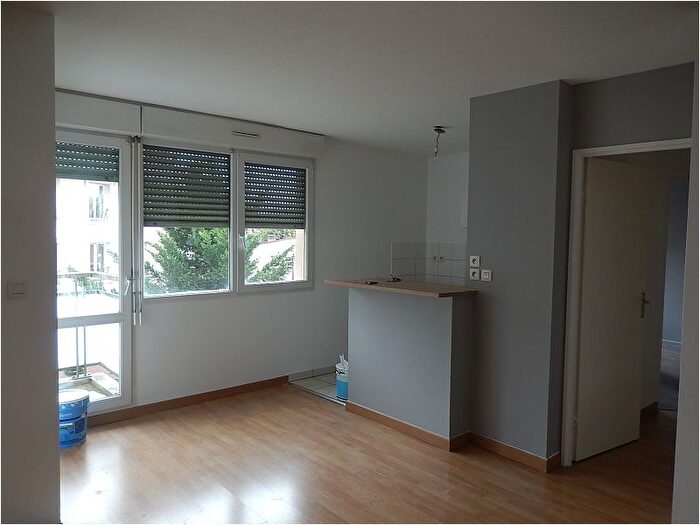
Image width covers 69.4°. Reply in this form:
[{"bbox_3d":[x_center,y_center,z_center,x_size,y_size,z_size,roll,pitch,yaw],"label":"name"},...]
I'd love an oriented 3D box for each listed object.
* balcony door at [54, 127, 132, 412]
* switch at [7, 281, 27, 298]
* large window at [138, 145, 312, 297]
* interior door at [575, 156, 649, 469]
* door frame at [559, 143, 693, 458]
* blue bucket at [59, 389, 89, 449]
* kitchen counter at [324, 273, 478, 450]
[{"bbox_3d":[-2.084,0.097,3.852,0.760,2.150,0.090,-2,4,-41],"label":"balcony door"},{"bbox_3d":[-1.515,0.124,2.303,0.082,0.084,0.012,-2,4,-41],"label":"switch"},{"bbox_3d":[-1.066,-0.344,4.719,1.752,1.305,0.090,-2,4,-41],"label":"large window"},{"bbox_3d":[1.852,0.327,3.569,0.753,2.034,0.045,-1,4,-31],"label":"interior door"},{"bbox_3d":[1.756,0.343,3.049,0.110,2.093,0.860,-2,4,-41],"label":"door frame"},{"bbox_3d":[-2.075,1.141,3.664,0.325,0.330,0.325,-2,4,-41],"label":"blue bucket"},{"bbox_3d":[0.447,0.749,4.066,0.688,1.137,1.193,-2,4,-41],"label":"kitchen counter"}]

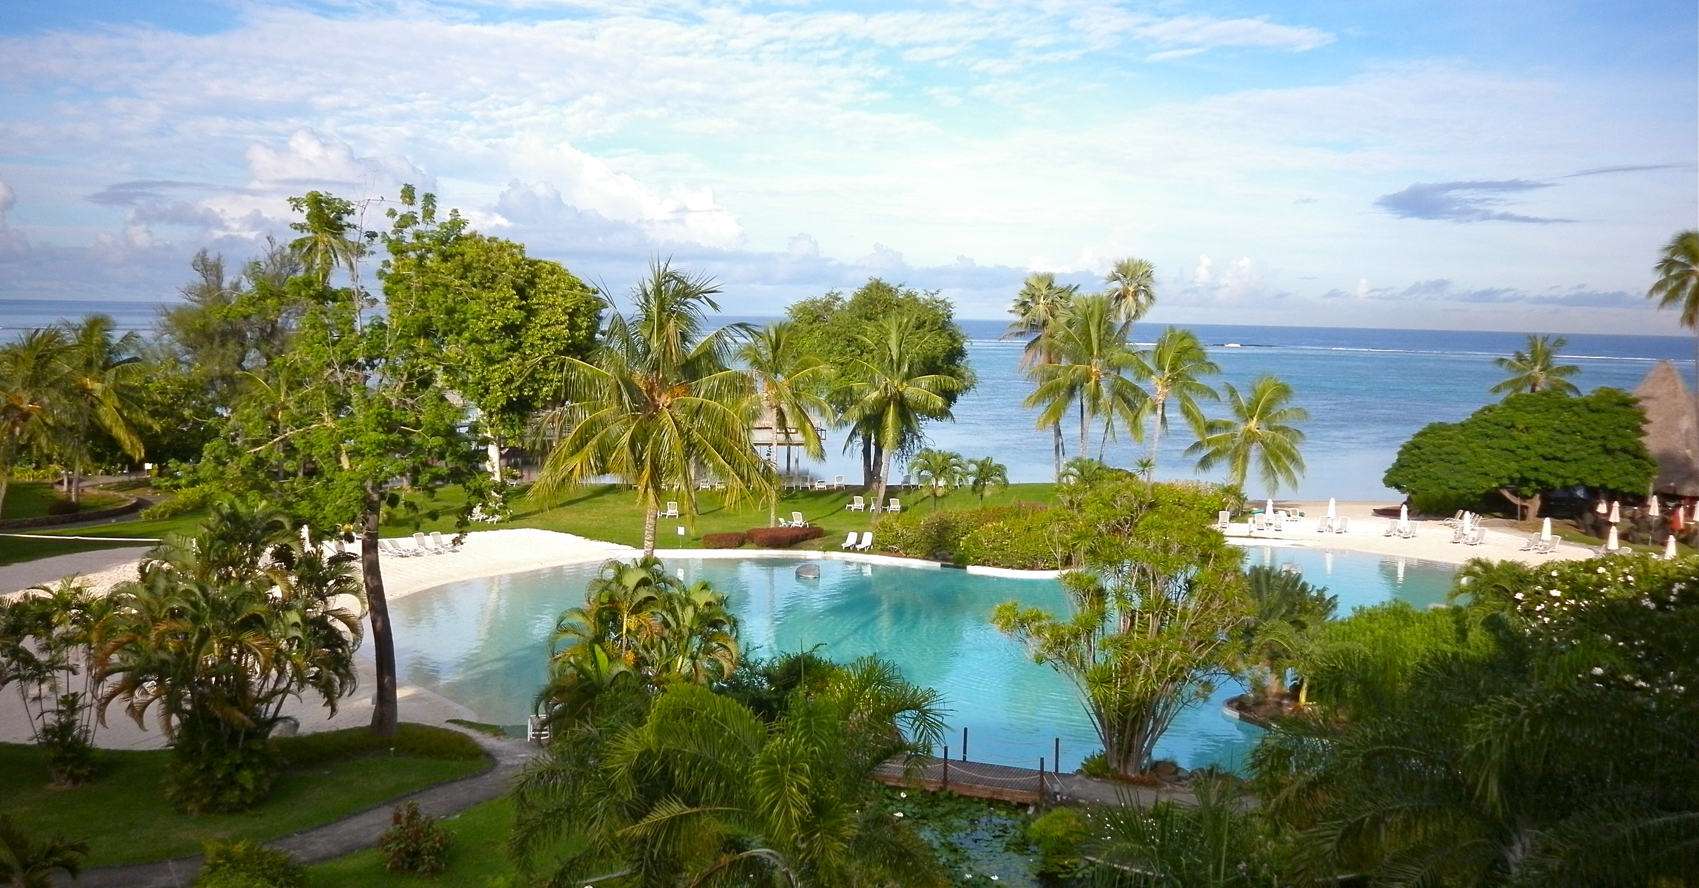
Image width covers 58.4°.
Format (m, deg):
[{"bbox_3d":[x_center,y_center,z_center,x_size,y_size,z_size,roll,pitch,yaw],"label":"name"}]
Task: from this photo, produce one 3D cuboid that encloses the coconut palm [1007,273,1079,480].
[{"bbox_3d":[14.587,-4.265,111.311,5.370,16.340,5.110,2,5,7],"label":"coconut palm"}]

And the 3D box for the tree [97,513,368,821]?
[{"bbox_3d":[-15.426,5.229,37.739,6.656,7.189,6.324,1,5,0],"label":"tree"}]

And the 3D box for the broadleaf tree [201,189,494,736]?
[{"bbox_3d":[-15.001,0.639,45.517,8.600,16.400,8.000,0,5,-18],"label":"broadleaf tree"}]

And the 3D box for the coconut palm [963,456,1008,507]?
[{"bbox_3d":[8.827,2.415,98.706,2.927,3.206,2.927,1,5,0],"label":"coconut palm"}]

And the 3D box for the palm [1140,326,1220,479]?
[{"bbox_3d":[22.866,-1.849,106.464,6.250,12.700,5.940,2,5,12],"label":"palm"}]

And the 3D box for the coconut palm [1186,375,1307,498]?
[{"bbox_3d":[26.924,0.157,102.598,8.180,9.530,7.770,3,5,15],"label":"coconut palm"}]

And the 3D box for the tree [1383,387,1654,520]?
[{"bbox_3d":[43.396,0.653,98.608,17.530,8.614,14.900,1,5,0],"label":"tree"}]

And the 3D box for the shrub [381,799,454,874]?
[{"bbox_3d":[-9.549,8.575,33.523,1.580,1.481,1.580,1,5,0],"label":"shrub"}]

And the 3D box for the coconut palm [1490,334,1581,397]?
[{"bbox_3d":[53.755,-2.178,118.466,7.160,12.660,6.800,3,5,24],"label":"coconut palm"}]

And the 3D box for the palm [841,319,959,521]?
[{"bbox_3d":[3.253,-1.469,94.558,7.720,13.110,7.330,1,5,2],"label":"palm"}]

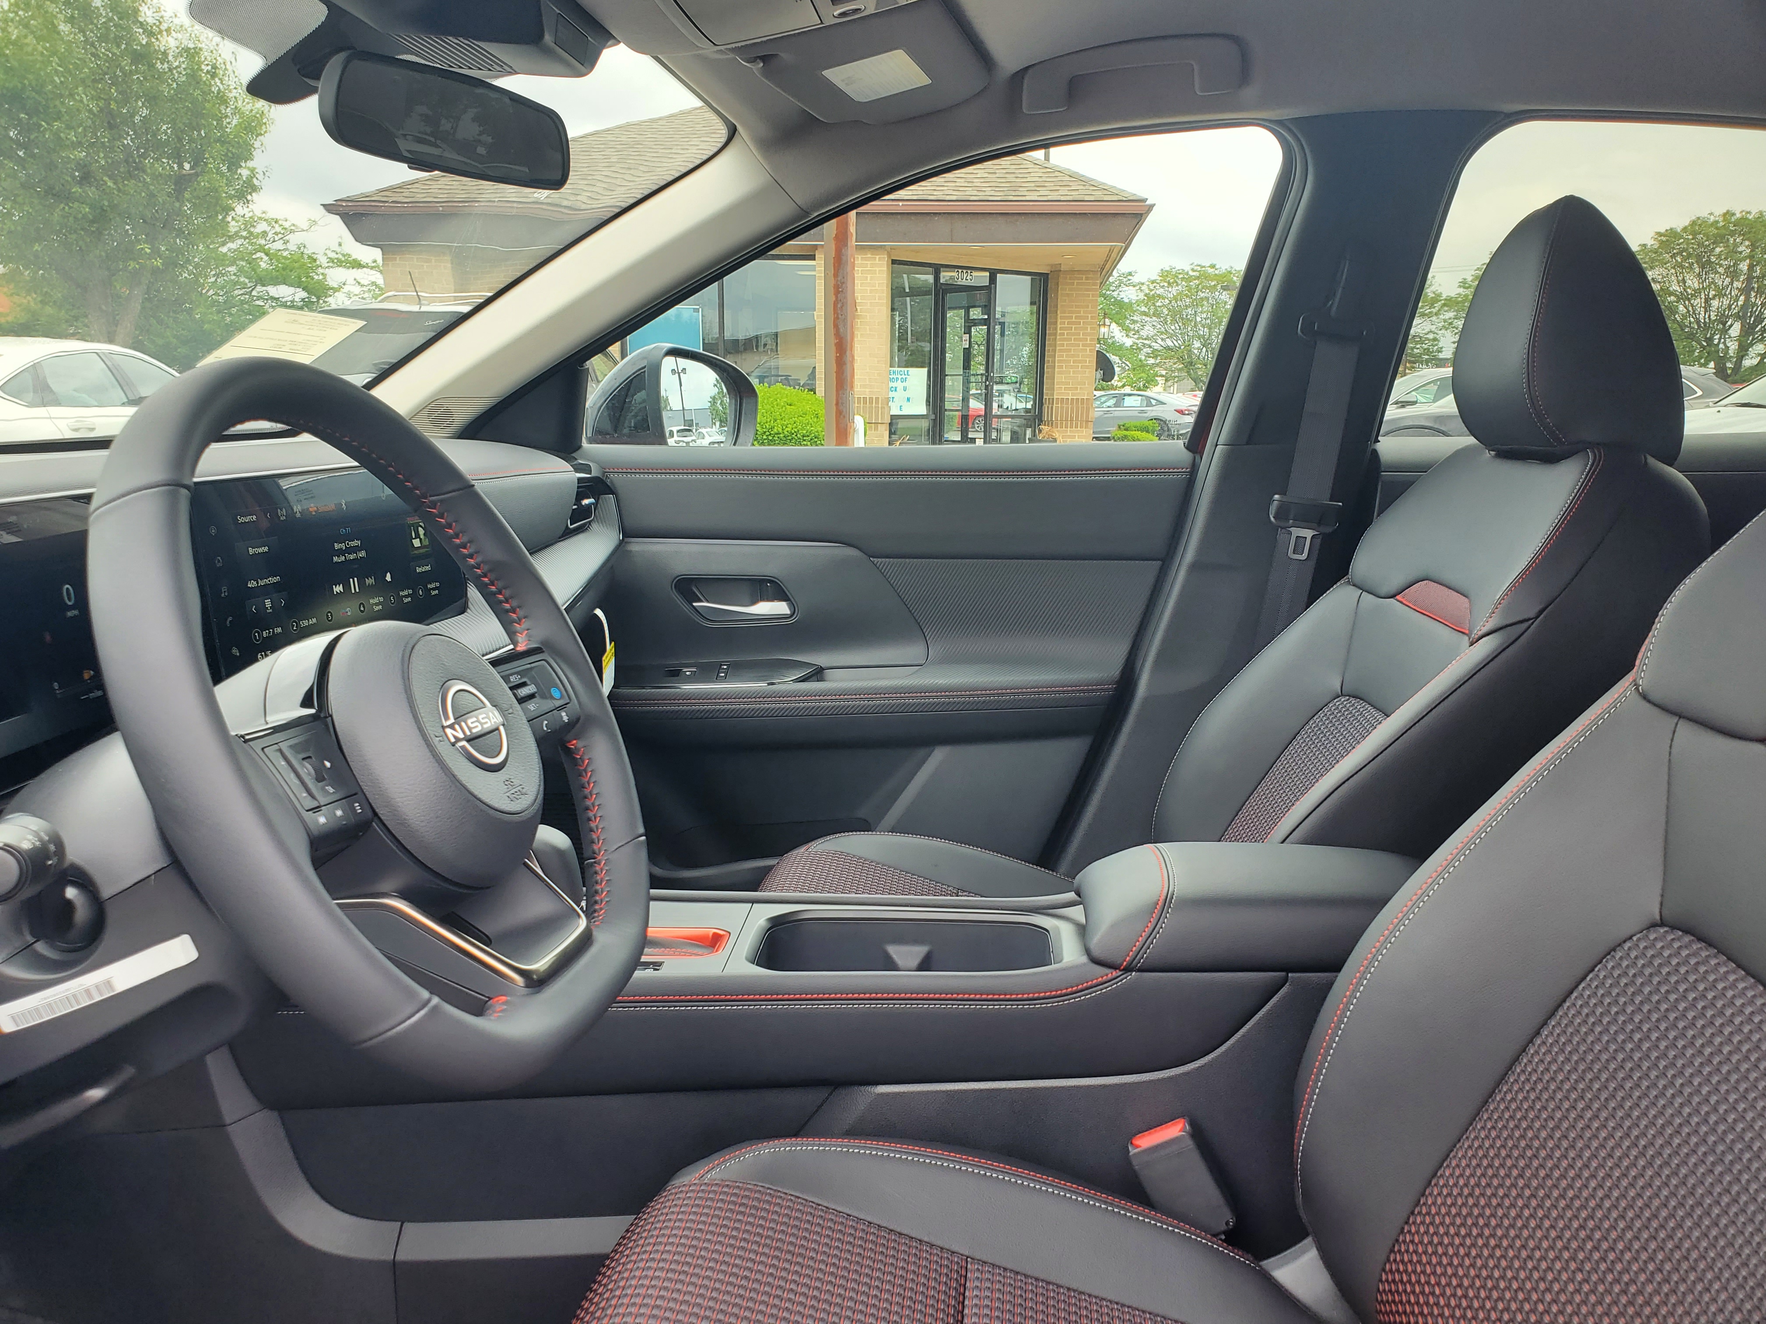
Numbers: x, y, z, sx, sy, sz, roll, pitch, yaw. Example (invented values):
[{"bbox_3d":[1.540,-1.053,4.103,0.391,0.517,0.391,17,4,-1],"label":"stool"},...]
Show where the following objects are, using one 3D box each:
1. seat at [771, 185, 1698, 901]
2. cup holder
[{"bbox_3d":[0.281,0.081,1.338,0.860,1.040,0.520,1,11,5],"label":"seat"},{"bbox_3d":[0.020,0.252,1.026,0.220,0.080,0.120,1,11,5],"label":"cup holder"}]

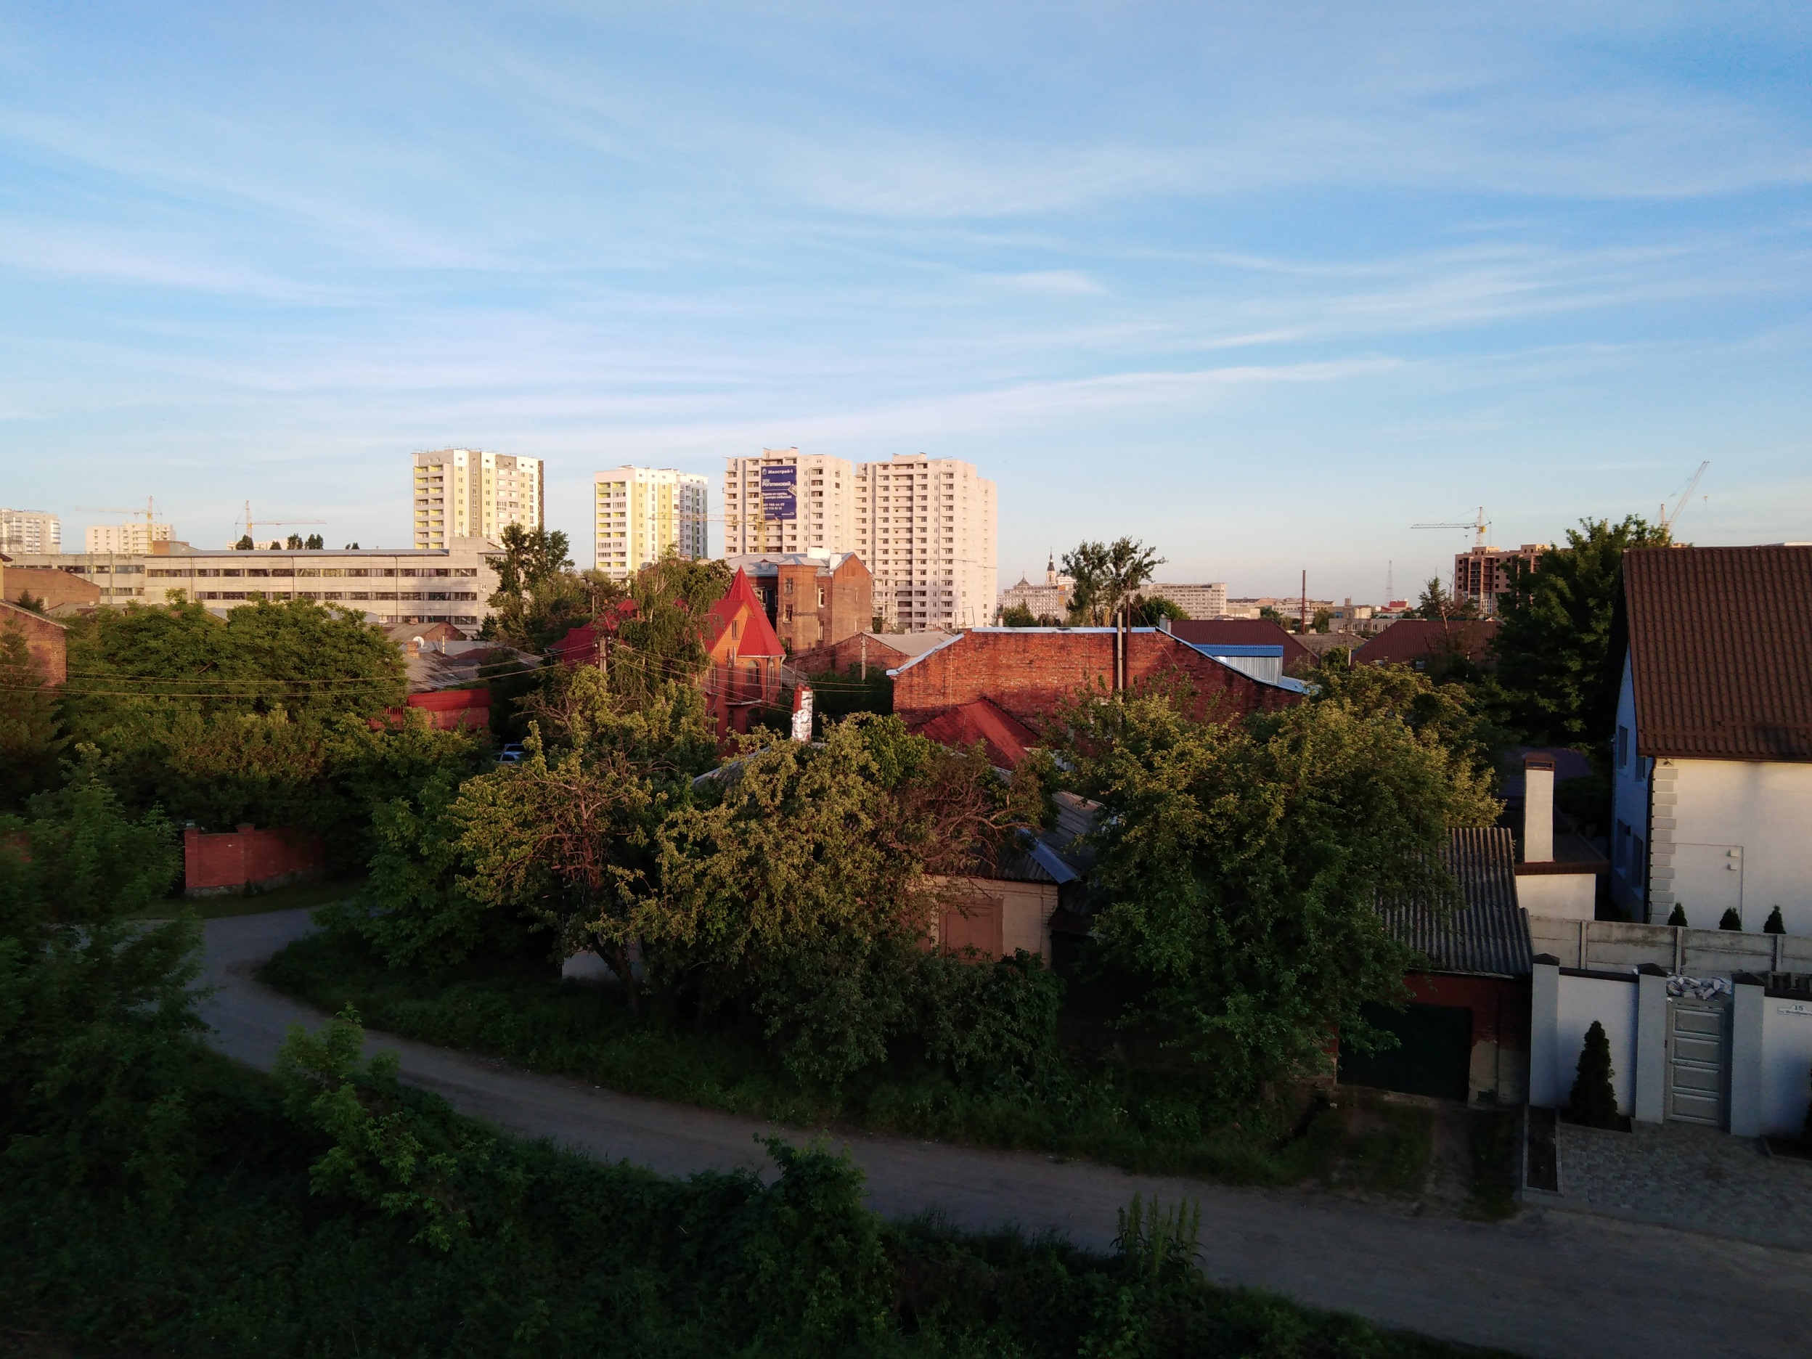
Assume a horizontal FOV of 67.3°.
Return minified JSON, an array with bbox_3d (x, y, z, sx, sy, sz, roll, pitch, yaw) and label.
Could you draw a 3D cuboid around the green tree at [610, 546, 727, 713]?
[{"bbox_3d":[-10.818,0.094,62.092,5.400,11.830,5.200,-1,3,-10],"label":"green tree"}]

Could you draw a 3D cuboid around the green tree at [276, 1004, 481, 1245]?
[{"bbox_3d":[-6.930,5.908,17.838,2.400,3.230,2.200,-1,3,-20],"label":"green tree"}]

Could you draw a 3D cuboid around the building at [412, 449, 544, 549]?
[{"bbox_3d":[-116.478,-34.193,370.610,18.500,51.650,28.000,2,3,38],"label":"building"}]

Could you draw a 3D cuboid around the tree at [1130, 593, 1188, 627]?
[{"bbox_3d":[29.158,-4.125,159.966,7.500,12.200,7.500,1,3,10],"label":"tree"}]

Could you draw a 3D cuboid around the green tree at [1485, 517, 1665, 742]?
[{"bbox_3d":[23.937,0.503,48.094,6.800,12.500,6.500,1,3,26],"label":"green tree"}]

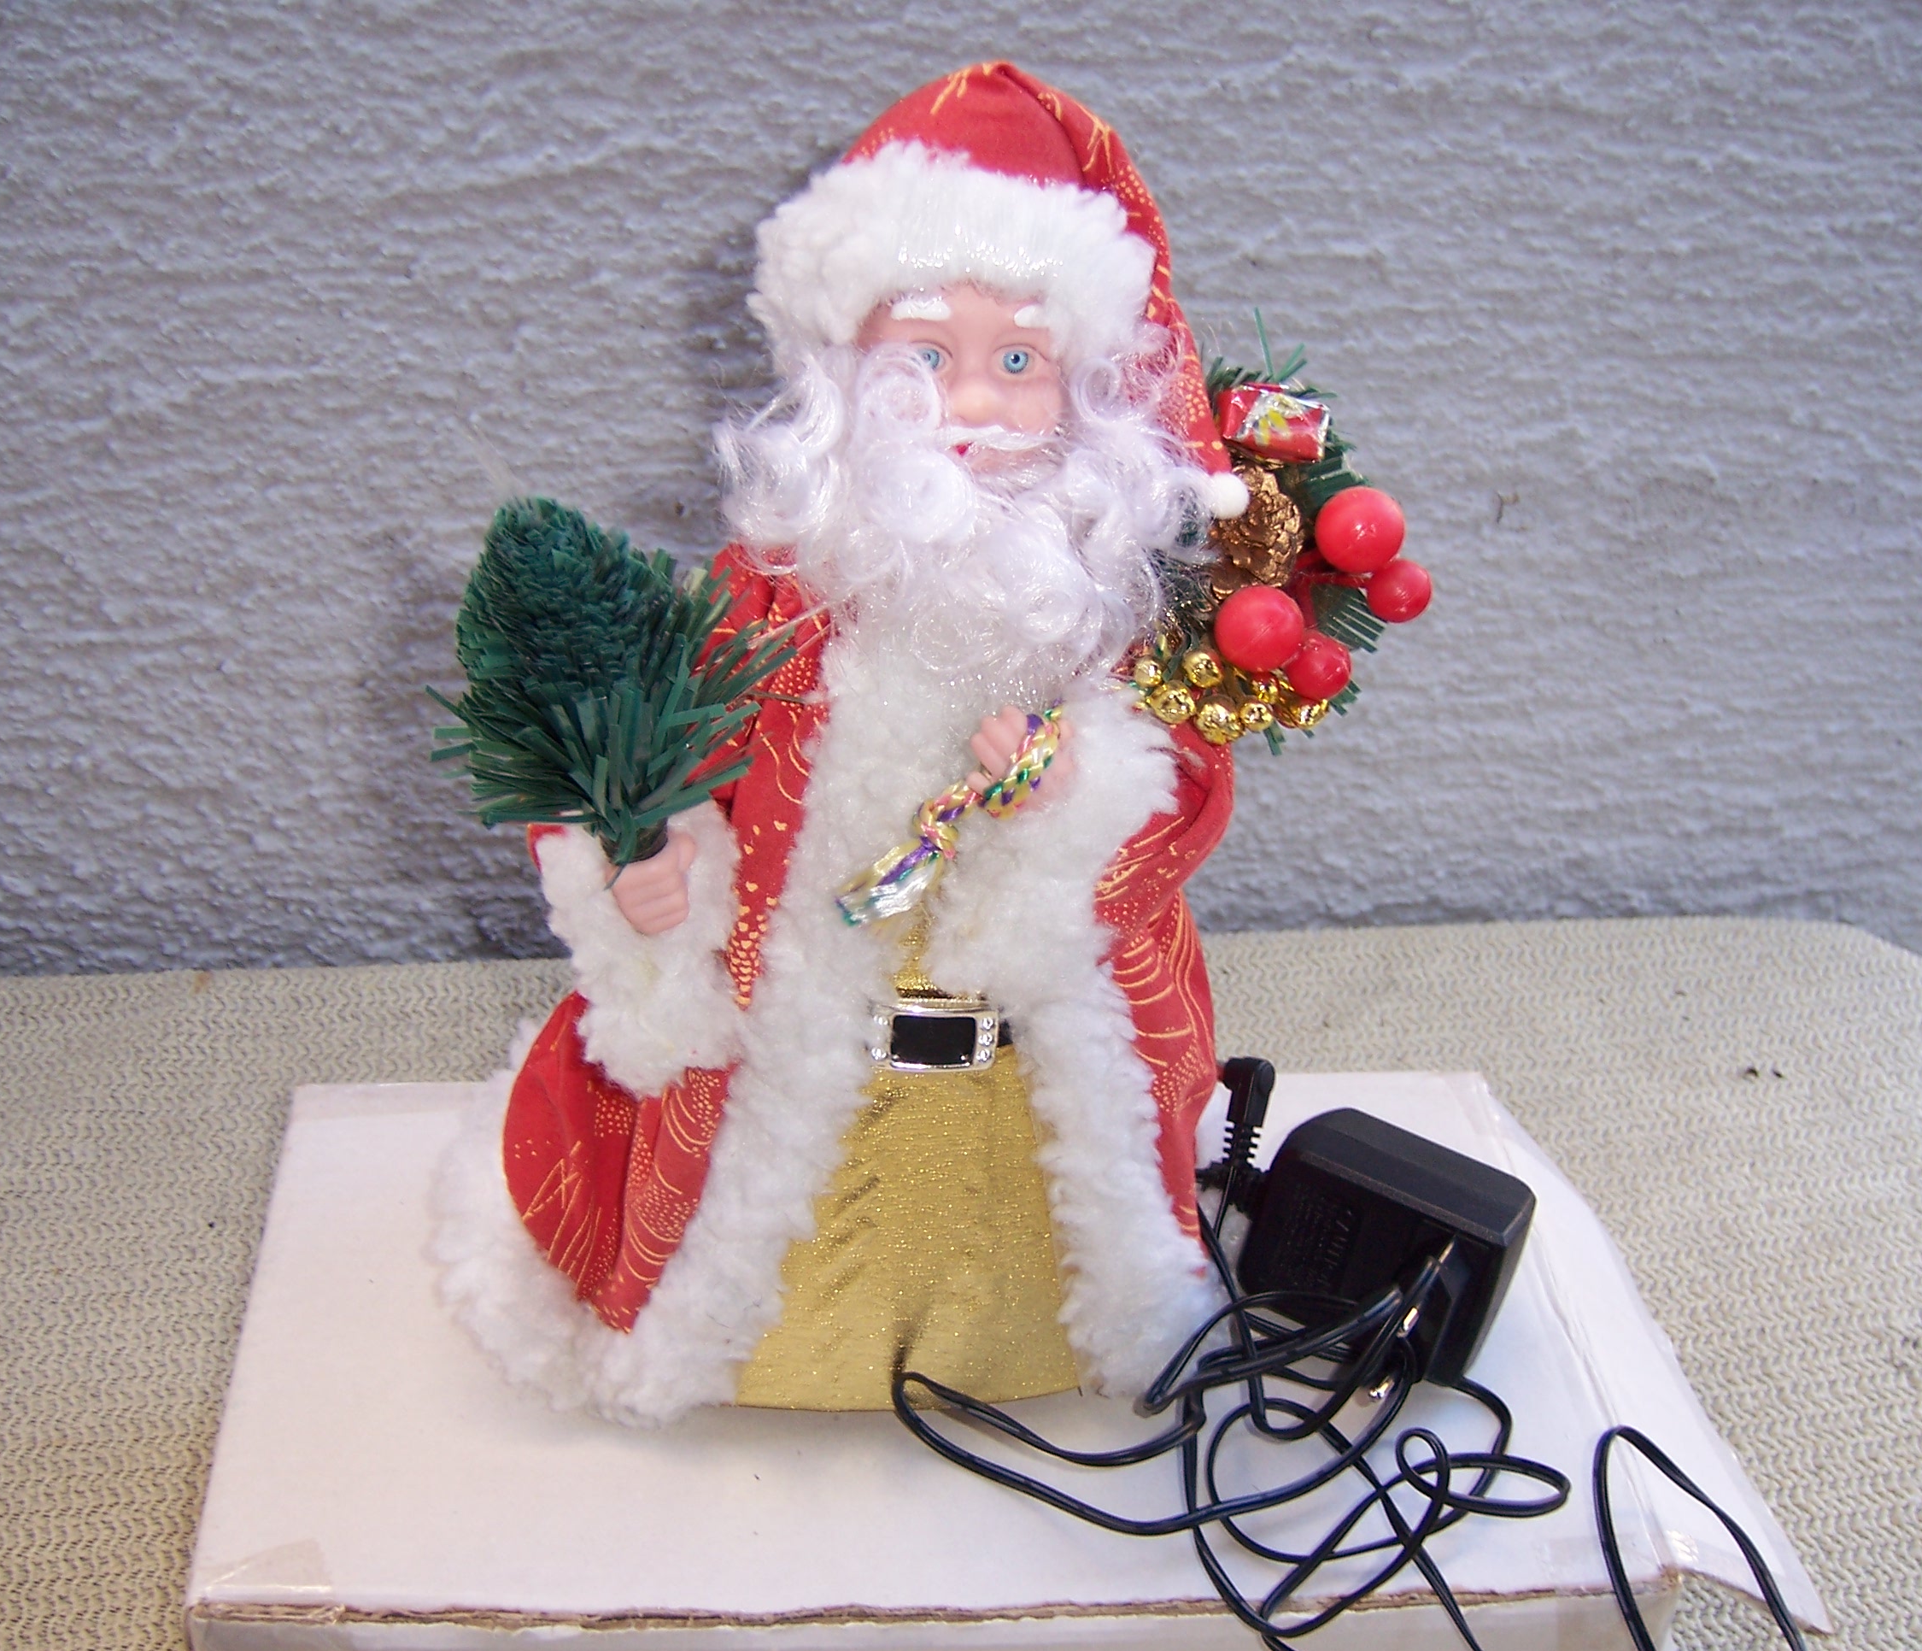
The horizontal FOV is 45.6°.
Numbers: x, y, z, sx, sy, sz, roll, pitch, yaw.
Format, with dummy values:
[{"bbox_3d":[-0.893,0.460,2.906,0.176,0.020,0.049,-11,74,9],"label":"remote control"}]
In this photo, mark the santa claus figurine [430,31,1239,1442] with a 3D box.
[{"bbox_3d":[-0.026,-0.012,0.489,0.196,0.300,0.128,-2,37,-5],"label":"santa claus figurine"}]

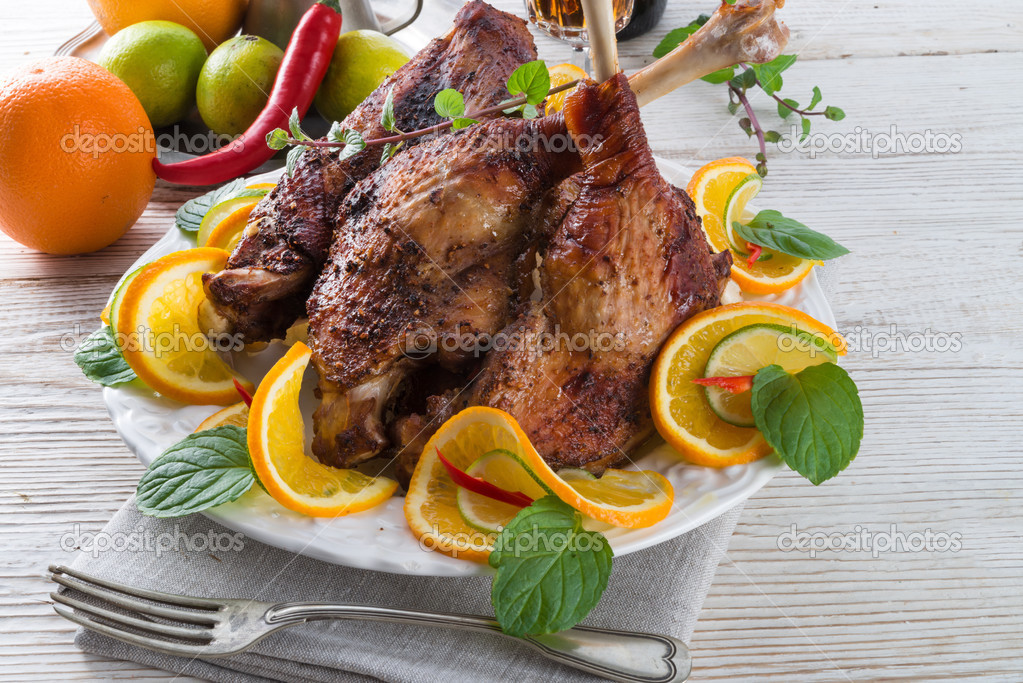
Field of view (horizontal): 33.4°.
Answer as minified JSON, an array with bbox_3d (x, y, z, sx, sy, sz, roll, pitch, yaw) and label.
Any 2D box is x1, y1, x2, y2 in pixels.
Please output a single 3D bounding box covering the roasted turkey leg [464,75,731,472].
[{"bbox_3d":[0.033,-0.024,0.638,0.084,0.066,0.172,4,58,6],"label":"roasted turkey leg"}]

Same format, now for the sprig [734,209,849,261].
[{"bbox_3d":[0.112,-0.042,0.681,0.046,0.012,0.023,13,53,7],"label":"sprig"}]

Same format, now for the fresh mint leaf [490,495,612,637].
[{"bbox_3d":[0.013,0.074,0.560,0.041,0.015,0.046,4,59,3],"label":"fresh mint leaf"}]

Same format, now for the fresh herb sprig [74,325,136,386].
[{"bbox_3d":[-0.154,0.006,0.659,0.036,0.013,0.030,-18,47,0],"label":"fresh herb sprig"}]

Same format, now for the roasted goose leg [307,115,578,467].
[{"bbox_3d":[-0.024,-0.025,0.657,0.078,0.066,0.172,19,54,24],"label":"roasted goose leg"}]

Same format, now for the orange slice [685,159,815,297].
[{"bbox_3d":[0.097,-0.046,0.690,0.053,0.024,0.055,9,77,-7],"label":"orange slice"}]

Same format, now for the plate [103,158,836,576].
[{"bbox_3d":[-0.016,-0.001,0.687,0.290,0.027,0.290,-1,37,0],"label":"plate"}]

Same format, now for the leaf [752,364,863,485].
[{"bbox_3d":[0.102,0.029,0.587,0.037,0.011,0.043,-1,60,-8],"label":"leaf"}]

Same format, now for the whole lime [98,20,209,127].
[{"bbox_3d":[-0.174,-0.130,0.828,0.053,0.051,0.053,-1,37,0],"label":"whole lime"}]

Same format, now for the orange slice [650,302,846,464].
[{"bbox_3d":[0.085,0.017,0.626,0.076,0.024,0.066,4,59,-3],"label":"orange slice"}]

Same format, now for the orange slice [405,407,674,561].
[{"bbox_3d":[0.009,0.050,0.591,0.090,0.036,0.042,-4,37,-4],"label":"orange slice"}]

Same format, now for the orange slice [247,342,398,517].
[{"bbox_3d":[-0.069,0.034,0.607,0.055,0.042,0.042,-17,40,-20],"label":"orange slice"}]

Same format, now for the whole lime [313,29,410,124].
[{"bbox_3d":[-0.072,-0.128,0.825,0.047,0.044,0.045,0,37,0],"label":"whole lime"}]

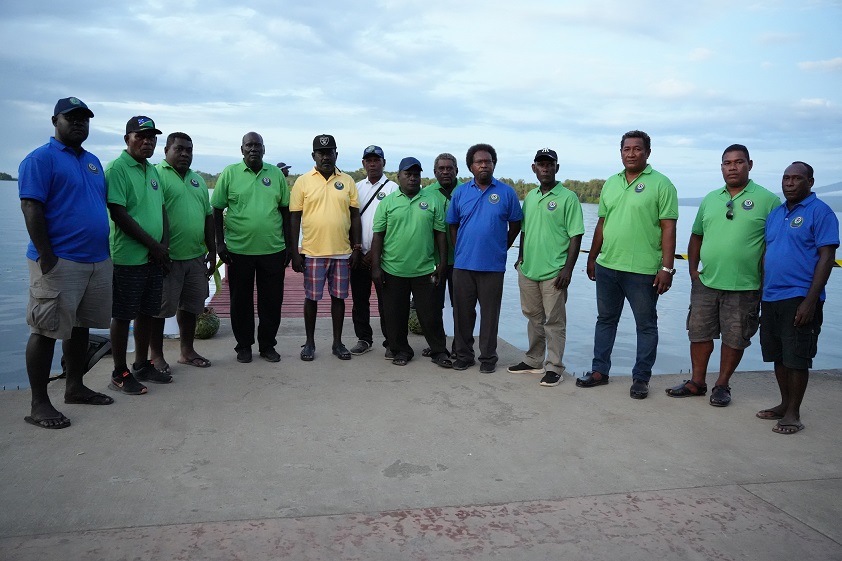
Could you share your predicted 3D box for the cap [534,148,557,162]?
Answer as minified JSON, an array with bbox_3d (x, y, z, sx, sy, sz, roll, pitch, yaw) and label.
[{"bbox_3d":[0.869,-0.869,4.521,0.171,0.115,0.260,3,7,10],"label":"cap"}]

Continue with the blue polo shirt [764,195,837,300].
[{"bbox_3d":[2.250,-0.201,3.877,0.290,0.660,0.450,-2,9,-31],"label":"blue polo shirt"}]

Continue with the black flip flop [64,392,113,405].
[{"bbox_3d":[-1.974,0.695,3.896,0.285,0.060,0.105,2,8,-3],"label":"black flip flop"}]

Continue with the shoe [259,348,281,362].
[{"bbox_3d":[-1.184,0.557,5.140,0.105,0.105,0.290,-3,9,-37],"label":"shoe"}]

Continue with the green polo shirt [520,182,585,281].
[{"bbox_3d":[0.948,-0.353,4.717,0.480,0.690,0.290,8,10,39],"label":"green polo shirt"}]

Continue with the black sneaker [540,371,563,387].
[{"bbox_3d":[0.954,0.664,4.666,0.105,0.110,0.285,6,8,26],"label":"black sneaker"}]

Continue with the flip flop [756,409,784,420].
[{"bbox_3d":[2.271,0.838,4.164,0.270,0.065,0.100,1,7,-9],"label":"flip flop"}]

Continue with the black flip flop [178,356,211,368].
[{"bbox_3d":[-1.676,0.596,4.850,0.270,0.065,0.100,4,8,16],"label":"black flip flop"}]

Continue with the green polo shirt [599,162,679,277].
[{"bbox_3d":[1.471,-0.417,4.438,0.550,0.720,0.330,8,10,40],"label":"green polo shirt"}]

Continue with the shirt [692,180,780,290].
[{"bbox_3d":[2.045,-0.304,4.277,0.569,0.702,0.380,6,8,30],"label":"shirt"}]

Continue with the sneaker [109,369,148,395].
[{"bbox_3d":[-1.878,0.650,4.196,0.295,0.110,0.105,5,8,21],"label":"sneaker"}]

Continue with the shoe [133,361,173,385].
[{"bbox_3d":[-1.795,0.611,4.375,0.285,0.115,0.105,3,8,8],"label":"shoe"}]

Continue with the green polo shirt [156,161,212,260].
[{"bbox_3d":[-1.755,-0.505,4.690,0.540,0.710,0.320,-5,10,-44],"label":"green polo shirt"}]

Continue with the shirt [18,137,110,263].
[{"bbox_3d":[-1.901,-0.441,3.521,0.350,0.665,0.523,6,8,26],"label":"shirt"}]

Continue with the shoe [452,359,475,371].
[{"bbox_3d":[0.385,0.607,4.986,0.105,0.100,0.285,8,9,38],"label":"shoe"}]

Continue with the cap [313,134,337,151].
[{"bbox_3d":[-0.727,-1.044,4.955,0.180,0.130,0.265,1,8,-9],"label":"cap"}]

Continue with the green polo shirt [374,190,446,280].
[{"bbox_3d":[-0.087,-0.357,4.890,0.565,0.667,0.320,2,7,-2],"label":"green polo shirt"}]

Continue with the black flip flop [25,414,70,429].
[{"bbox_3d":[-2.016,0.739,3.537,0.290,0.065,0.110,4,8,15],"label":"black flip flop"}]

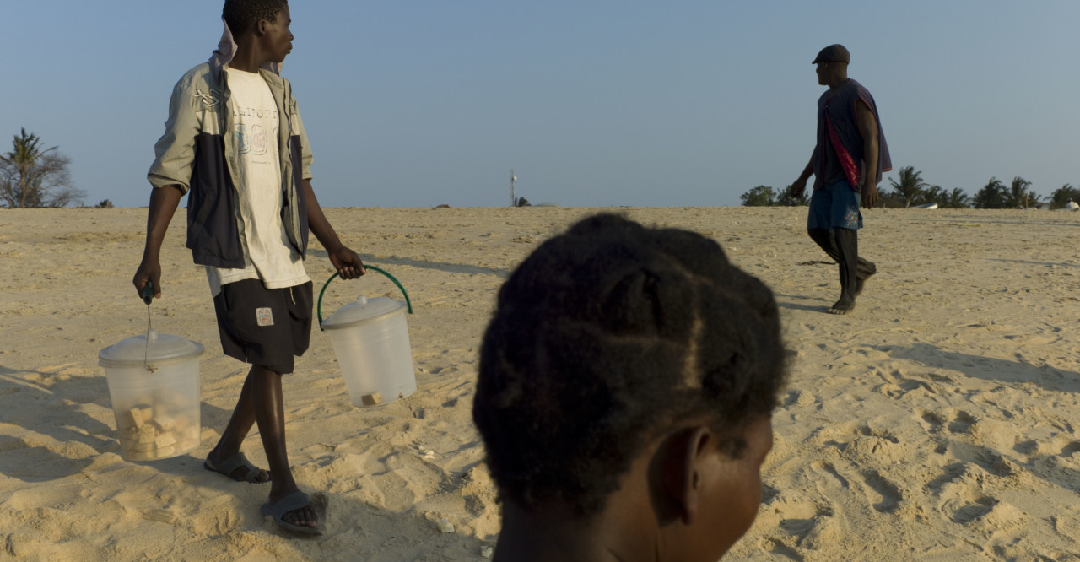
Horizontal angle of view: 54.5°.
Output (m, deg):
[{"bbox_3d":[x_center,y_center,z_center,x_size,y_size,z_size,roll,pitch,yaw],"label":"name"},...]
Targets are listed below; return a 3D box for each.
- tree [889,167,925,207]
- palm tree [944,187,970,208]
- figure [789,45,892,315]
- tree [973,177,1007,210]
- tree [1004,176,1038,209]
[{"bbox_3d":[45.417,-11.505,130.000,4.599,5.317,4.599,0,4,0],"label":"tree"},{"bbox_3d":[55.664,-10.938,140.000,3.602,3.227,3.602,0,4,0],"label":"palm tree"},{"bbox_3d":[1.875,-0.630,6.580,0.600,1.690,0.580,-2,4,-28],"label":"figure"},{"bbox_3d":[58.018,-11.243,135.000,4.342,4.325,4.342,0,4,0],"label":"tree"},{"bbox_3d":[62.733,-11.361,137.000,4.186,4.486,4.186,0,4,0],"label":"tree"}]

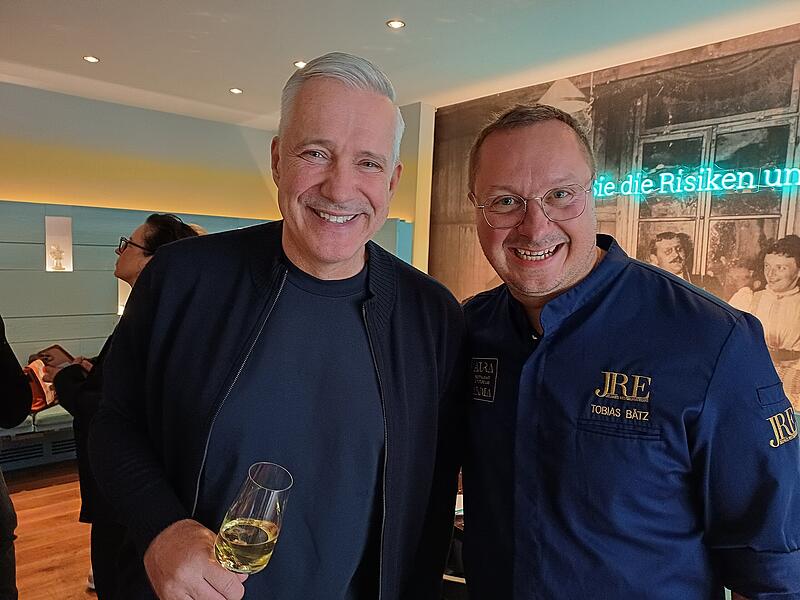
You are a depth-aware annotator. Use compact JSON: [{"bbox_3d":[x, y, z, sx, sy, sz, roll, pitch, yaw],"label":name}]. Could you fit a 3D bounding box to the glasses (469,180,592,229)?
[{"bbox_3d":[0.172,-0.135,0.757,0.145,0.045,0.142,-6,19,13],"label":"glasses"}]

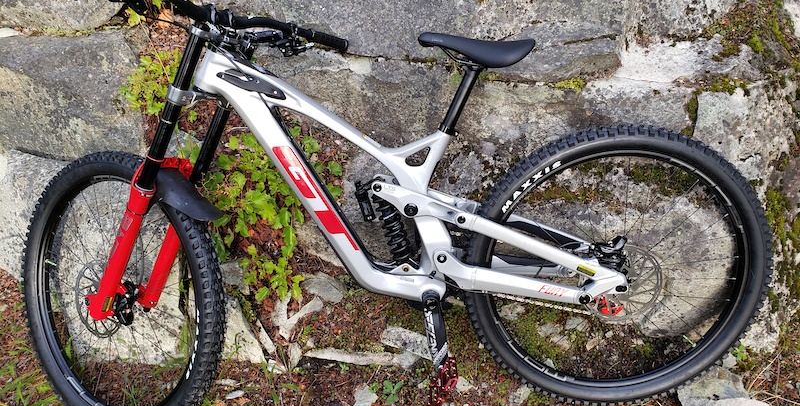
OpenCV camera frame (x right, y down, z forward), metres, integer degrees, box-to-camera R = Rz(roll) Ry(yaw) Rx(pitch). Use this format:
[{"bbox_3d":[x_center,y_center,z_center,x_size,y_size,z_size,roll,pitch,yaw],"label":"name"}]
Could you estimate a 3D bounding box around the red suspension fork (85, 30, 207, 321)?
[{"bbox_3d":[-0.560,-0.044,1.450,0.120,0.780,0.200,33,18,23],"label":"red suspension fork"}]

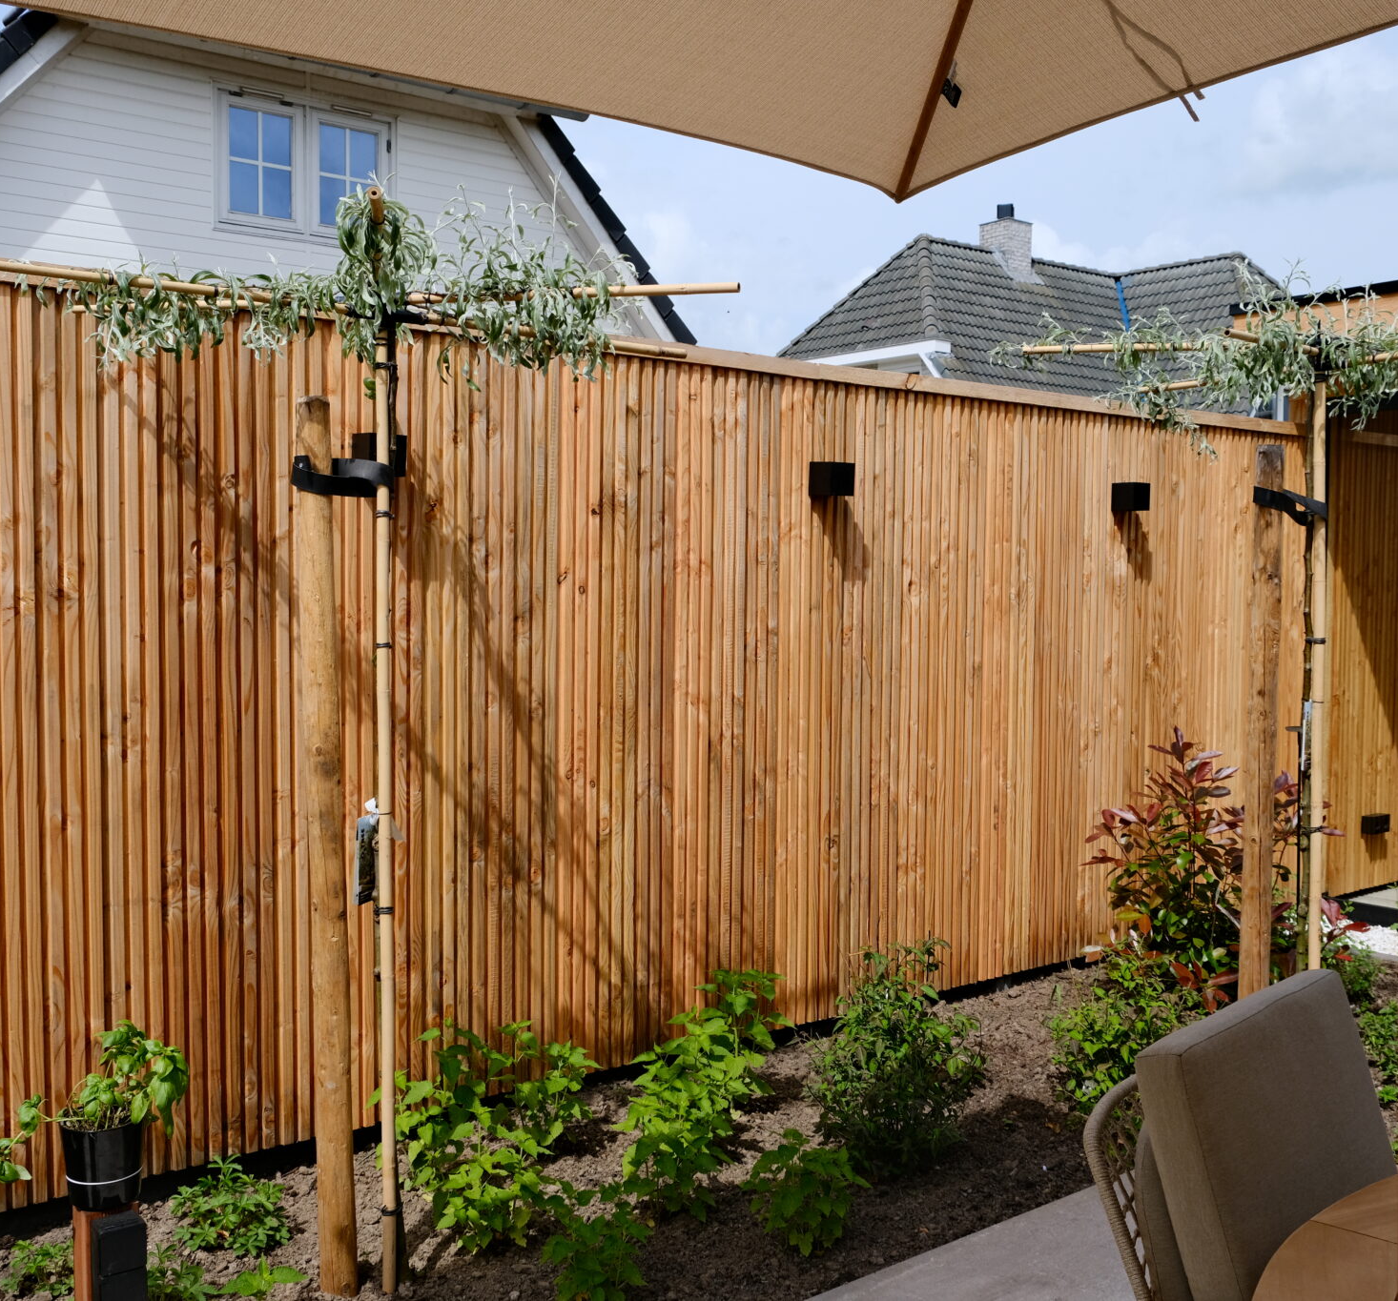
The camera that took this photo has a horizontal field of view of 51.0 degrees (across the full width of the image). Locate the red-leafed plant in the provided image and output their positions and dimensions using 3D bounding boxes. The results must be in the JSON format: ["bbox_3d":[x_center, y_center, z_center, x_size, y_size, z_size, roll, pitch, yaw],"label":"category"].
[{"bbox_3d":[1.725,0.752,4.950,0.820,0.952,0.750,-2,4,-37],"label":"red-leafed plant"}]

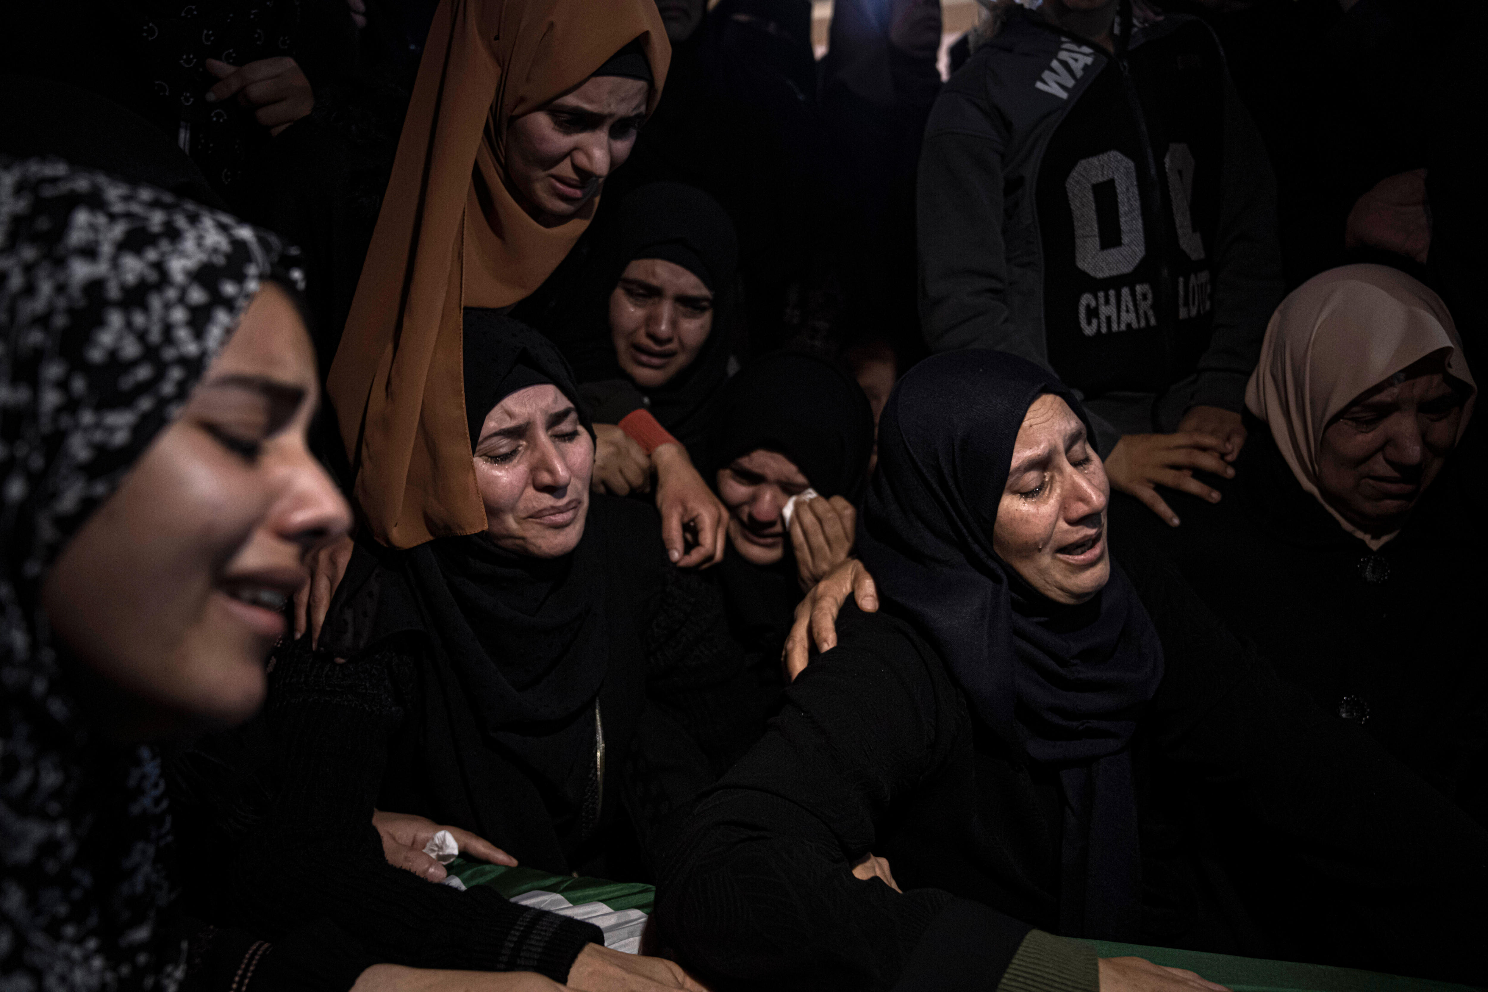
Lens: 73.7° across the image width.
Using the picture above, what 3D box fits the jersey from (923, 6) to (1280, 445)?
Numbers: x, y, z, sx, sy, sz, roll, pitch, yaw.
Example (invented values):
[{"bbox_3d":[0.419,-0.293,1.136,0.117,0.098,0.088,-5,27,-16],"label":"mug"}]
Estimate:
[{"bbox_3d":[0.447,-0.315,1.270,0.400,0.530,0.260,-7,11,-7],"label":"jersey"}]

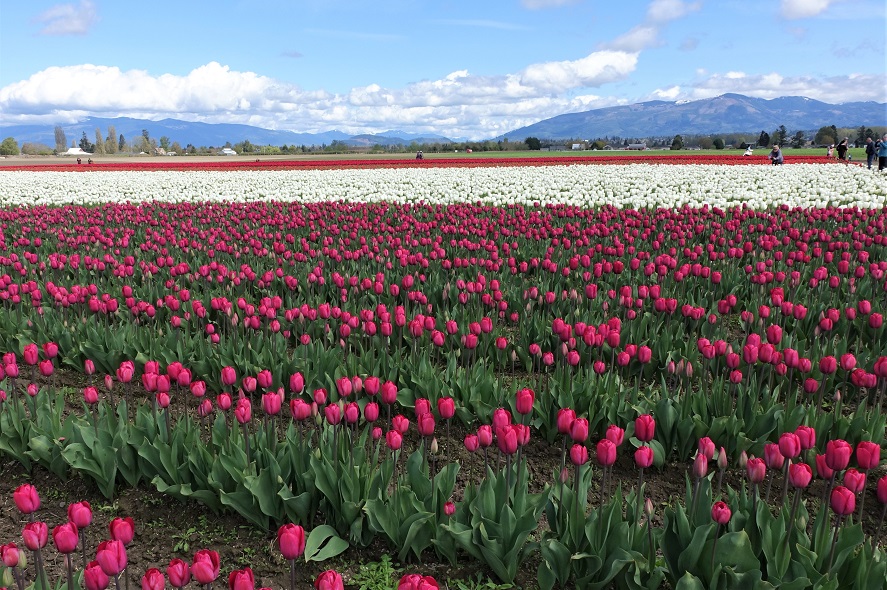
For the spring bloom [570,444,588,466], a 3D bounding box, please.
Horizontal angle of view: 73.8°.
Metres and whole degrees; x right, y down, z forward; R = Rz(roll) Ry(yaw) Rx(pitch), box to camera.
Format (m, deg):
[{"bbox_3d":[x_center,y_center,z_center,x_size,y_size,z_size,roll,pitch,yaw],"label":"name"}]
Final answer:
[{"bbox_3d":[0.368,0.438,1.608,0.048,0.056,0.048,0,14,0],"label":"spring bloom"}]

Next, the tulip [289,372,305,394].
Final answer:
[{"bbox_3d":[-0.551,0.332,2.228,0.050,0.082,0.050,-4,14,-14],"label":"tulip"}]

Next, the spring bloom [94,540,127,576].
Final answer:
[{"bbox_3d":[-0.665,0.529,1.188,0.061,0.074,0.061,-10,16,-32],"label":"spring bloom"}]

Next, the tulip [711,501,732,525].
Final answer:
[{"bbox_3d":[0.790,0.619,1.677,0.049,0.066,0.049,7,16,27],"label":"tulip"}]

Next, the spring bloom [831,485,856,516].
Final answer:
[{"bbox_3d":[0.955,0.491,1.409,0.057,0.069,0.057,10,17,36],"label":"spring bloom"}]

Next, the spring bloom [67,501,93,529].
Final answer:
[{"bbox_3d":[-0.763,0.462,1.240,0.046,0.054,0.046,0,14,0],"label":"spring bloom"}]

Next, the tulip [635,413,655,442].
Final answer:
[{"bbox_3d":[0.584,0.386,1.709,0.057,0.079,0.057,4,15,20],"label":"tulip"}]

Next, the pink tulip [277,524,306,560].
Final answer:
[{"bbox_3d":[-0.326,0.530,1.268,0.055,0.079,0.055,-4,14,-16],"label":"pink tulip"}]

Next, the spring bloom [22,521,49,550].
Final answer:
[{"bbox_3d":[-0.969,0.573,1.403,0.050,0.070,0.050,-11,17,-37],"label":"spring bloom"}]

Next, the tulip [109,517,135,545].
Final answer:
[{"bbox_3d":[-0.741,0.546,1.363,0.056,0.065,0.056,-9,16,-31],"label":"tulip"}]

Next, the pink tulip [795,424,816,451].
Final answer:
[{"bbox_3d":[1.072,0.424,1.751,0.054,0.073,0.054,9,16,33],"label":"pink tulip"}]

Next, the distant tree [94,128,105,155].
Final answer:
[{"bbox_3d":[-244.295,-108.749,420.000,5.900,18.600,5.900,-8,16,-28],"label":"distant tree"}]

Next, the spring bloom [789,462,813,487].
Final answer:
[{"bbox_3d":[0.930,0.470,1.536,0.058,0.066,0.058,9,17,33],"label":"spring bloom"}]

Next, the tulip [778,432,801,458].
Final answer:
[{"bbox_3d":[0.957,0.416,1.630,0.059,0.071,0.059,8,16,32],"label":"tulip"}]

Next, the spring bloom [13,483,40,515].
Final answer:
[{"bbox_3d":[-0.979,0.480,1.391,0.063,0.071,0.063,-11,18,-37],"label":"spring bloom"}]

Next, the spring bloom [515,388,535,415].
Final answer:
[{"bbox_3d":[0.239,0.312,1.732,0.053,0.076,0.053,0,14,0],"label":"spring bloom"}]

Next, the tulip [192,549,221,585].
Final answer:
[{"bbox_3d":[-0.479,0.549,1.192,0.058,0.073,0.058,-7,15,-25],"label":"tulip"}]

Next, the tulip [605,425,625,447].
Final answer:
[{"bbox_3d":[0.524,0.429,1.801,0.053,0.067,0.053,4,15,17],"label":"tulip"}]

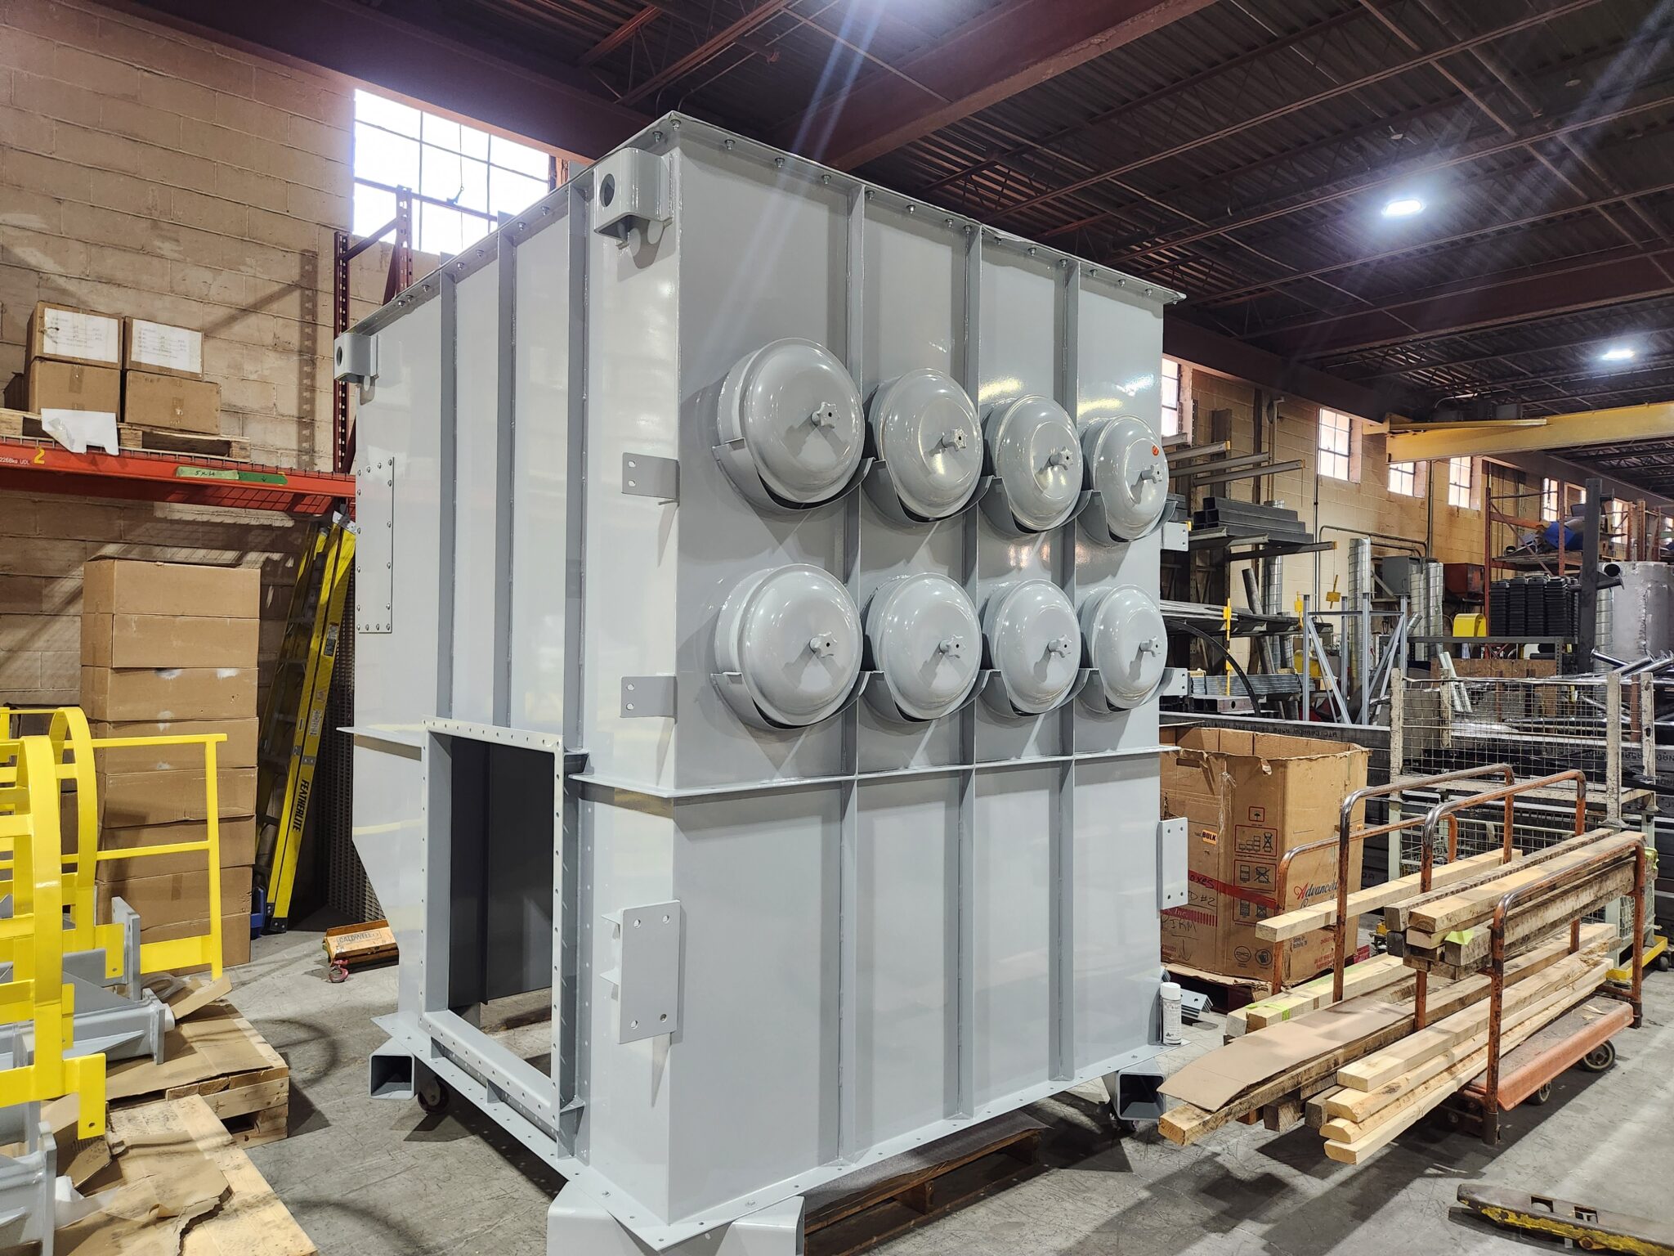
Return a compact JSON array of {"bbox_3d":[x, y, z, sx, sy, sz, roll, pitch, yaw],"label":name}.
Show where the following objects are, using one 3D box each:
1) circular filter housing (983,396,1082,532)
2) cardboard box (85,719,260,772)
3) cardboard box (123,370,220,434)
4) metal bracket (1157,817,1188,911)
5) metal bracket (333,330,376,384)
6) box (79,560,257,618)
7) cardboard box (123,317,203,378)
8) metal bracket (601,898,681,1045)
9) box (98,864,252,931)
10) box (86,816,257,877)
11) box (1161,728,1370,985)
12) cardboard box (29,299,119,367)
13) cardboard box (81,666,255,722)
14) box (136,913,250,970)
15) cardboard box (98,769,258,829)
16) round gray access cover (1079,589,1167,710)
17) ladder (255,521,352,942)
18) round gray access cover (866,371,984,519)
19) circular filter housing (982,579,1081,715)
[{"bbox_3d":[0.606,-0.485,3.304,0.402,0.402,0.191,1,-1,-40],"label":"circular filter housing"},{"bbox_3d":[-3.307,0.565,5.548,0.638,0.248,0.485,1,-1,-42],"label":"cardboard box"},{"bbox_3d":[-3.350,-1.087,5.530,0.400,0.250,0.400,1,-1,-44],"label":"cardboard box"},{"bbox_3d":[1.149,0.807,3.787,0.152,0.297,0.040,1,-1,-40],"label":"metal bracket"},{"bbox_3d":[-1.848,-1.036,4.276,0.098,0.157,0.260,1,-1,-40],"label":"metal bracket"},{"bbox_3d":[-3.296,-0.178,5.524,0.485,0.248,0.638,0,-1,42],"label":"box"},{"bbox_3d":[-3.364,-1.331,5.520,0.310,0.238,0.410,1,-1,-42],"label":"cardboard box"},{"bbox_3d":[-0.460,0.784,2.573,0.157,0.300,0.122,1,-1,-40],"label":"metal bracket"},{"bbox_3d":[-3.328,1.308,5.522,0.485,0.248,0.638,0,-1,44],"label":"box"},{"bbox_3d":[-3.316,1.060,5.543,0.638,0.248,0.485,1,-1,-43],"label":"box"},{"bbox_3d":[2.065,1.120,5.870,1.030,1.010,1.200,0,-1,43],"label":"box"},{"bbox_3d":[-3.657,-1.358,5.338,0.326,0.243,0.372,1,-1,-42],"label":"cardboard box"},{"bbox_3d":[-3.306,0.317,5.514,0.485,0.248,0.638,0,-1,43],"label":"cardboard box"},{"bbox_3d":[-3.336,1.555,5.520,0.485,0.248,0.638,0,-1,45],"label":"box"},{"bbox_3d":[-3.330,0.820,5.580,0.645,0.250,0.430,1,-1,-44],"label":"cardboard box"},{"bbox_3d":[0.952,0.065,3.595,0.402,0.402,0.191,1,-1,-40],"label":"round gray access cover"},{"bbox_3d":[-3.170,0.515,6.630,0.170,2.420,0.600,13,-9,-39],"label":"ladder"},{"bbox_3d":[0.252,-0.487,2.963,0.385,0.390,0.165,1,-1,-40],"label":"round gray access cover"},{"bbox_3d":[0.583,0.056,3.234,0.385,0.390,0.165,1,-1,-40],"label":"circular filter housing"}]

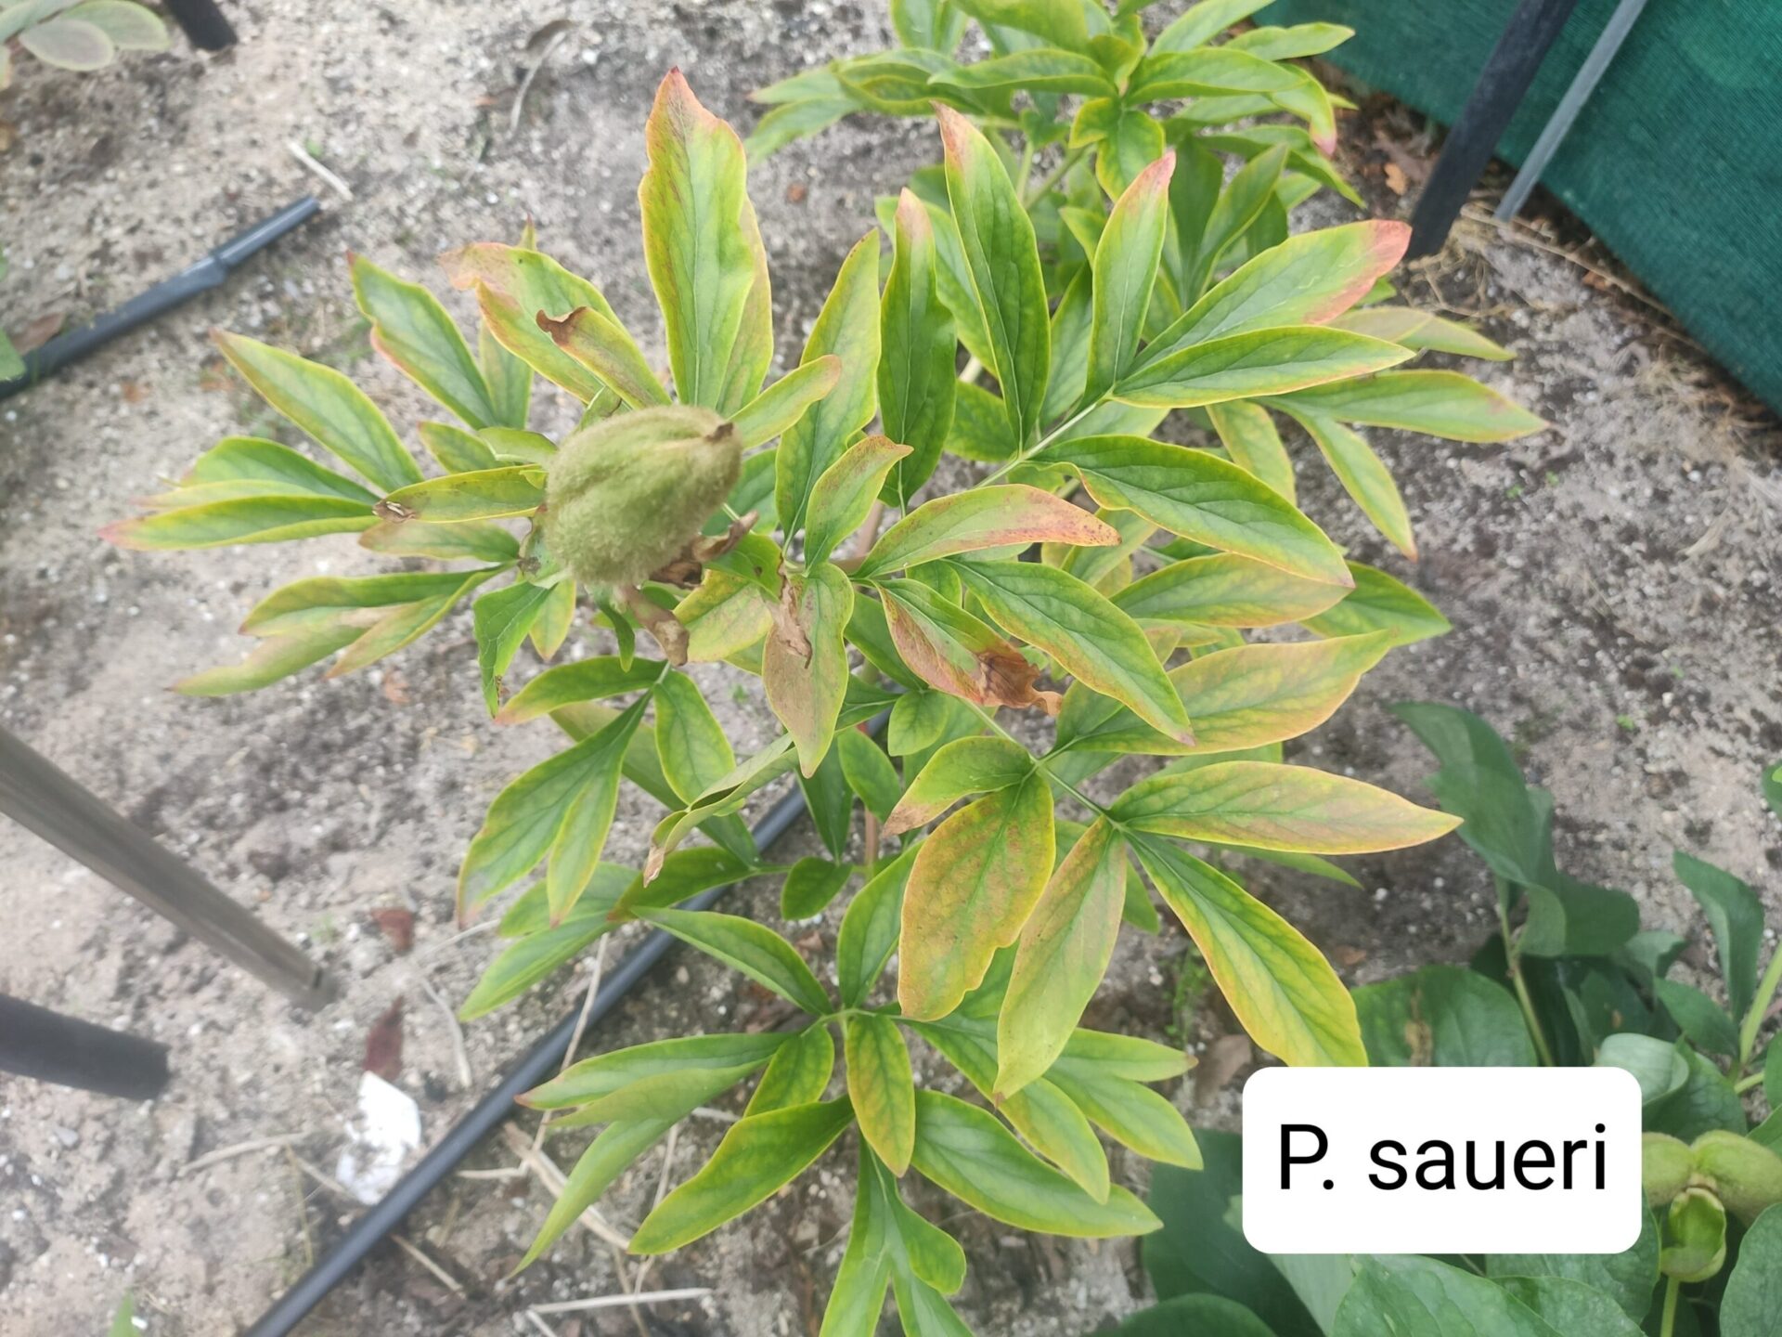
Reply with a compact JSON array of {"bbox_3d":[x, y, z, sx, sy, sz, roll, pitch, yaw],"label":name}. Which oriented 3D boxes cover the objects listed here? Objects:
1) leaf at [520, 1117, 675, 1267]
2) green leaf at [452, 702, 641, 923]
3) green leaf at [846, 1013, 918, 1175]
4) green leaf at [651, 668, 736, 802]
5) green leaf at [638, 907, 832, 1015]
[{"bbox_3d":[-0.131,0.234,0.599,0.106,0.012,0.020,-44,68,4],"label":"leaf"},{"bbox_3d":[-0.134,0.055,0.530,0.050,0.018,0.104,34,90,17],"label":"green leaf"},{"bbox_3d":[-0.003,0.175,0.550,0.028,0.012,0.069,-18,90,-8],"label":"green leaf"},{"bbox_3d":[-0.066,0.024,0.460,0.030,0.012,0.054,-31,95,-12],"label":"green leaf"},{"bbox_3d":[-0.066,0.124,0.570,0.099,0.018,0.030,23,66,17],"label":"green leaf"}]

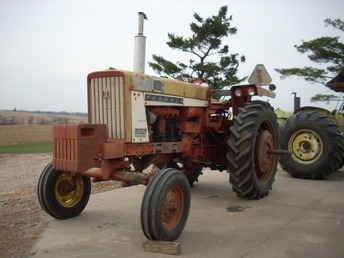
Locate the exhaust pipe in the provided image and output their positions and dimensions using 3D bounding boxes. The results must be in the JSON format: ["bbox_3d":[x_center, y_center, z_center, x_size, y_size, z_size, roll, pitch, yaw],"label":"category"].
[{"bbox_3d":[-0.416,-1.090,4.673,0.145,0.800,0.145,2,3,30],"label":"exhaust pipe"}]

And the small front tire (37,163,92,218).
[{"bbox_3d":[-1.362,0.784,4.749,0.200,0.750,0.750,2,3,34],"label":"small front tire"}]

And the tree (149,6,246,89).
[{"bbox_3d":[1.130,-2.318,15.919,4.400,6.100,4.300,0,2,0],"label":"tree"}]

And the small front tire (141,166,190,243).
[{"bbox_3d":[-0.045,0.826,3.978,0.200,0.750,0.750,2,3,34],"label":"small front tire"}]

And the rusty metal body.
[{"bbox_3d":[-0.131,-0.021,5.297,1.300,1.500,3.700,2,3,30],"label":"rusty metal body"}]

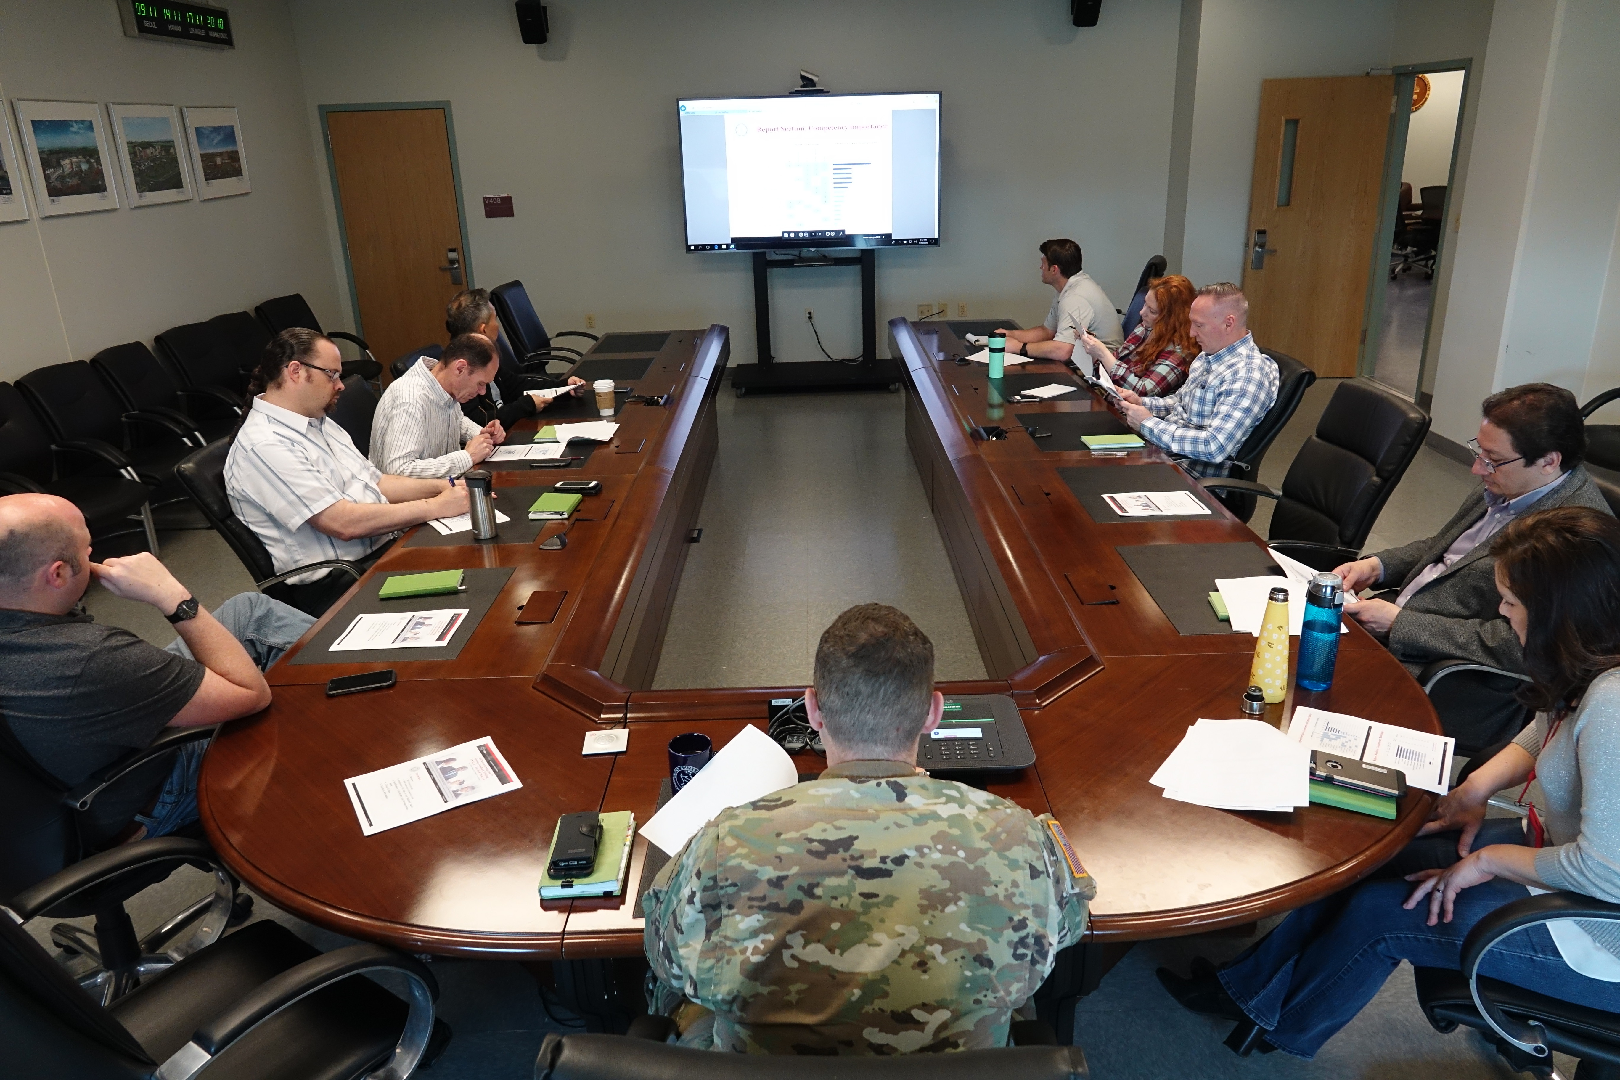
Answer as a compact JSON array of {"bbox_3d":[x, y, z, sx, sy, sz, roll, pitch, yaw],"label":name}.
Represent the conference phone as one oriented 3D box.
[{"bbox_3d":[0.277,0.387,2.060,0.275,0.055,0.272,-1,21,0],"label":"conference phone"}]

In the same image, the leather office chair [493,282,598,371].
[{"bbox_3d":[-1.513,-1.059,6.696,0.700,1.060,0.650,-2,20,0],"label":"leather office chair"}]

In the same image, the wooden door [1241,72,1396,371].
[{"bbox_3d":[3.666,-2.228,7.923,0.920,2.130,0.050,-1,21,0],"label":"wooden door"}]

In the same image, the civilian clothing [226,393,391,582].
[{"bbox_3d":[-1.488,-0.139,3.256,0.480,0.600,0.490,-1,20,3],"label":"civilian clothing"}]

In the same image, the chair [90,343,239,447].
[{"bbox_3d":[-3.148,-0.505,5.530,0.600,0.930,0.580,-1,21,0],"label":"chair"}]

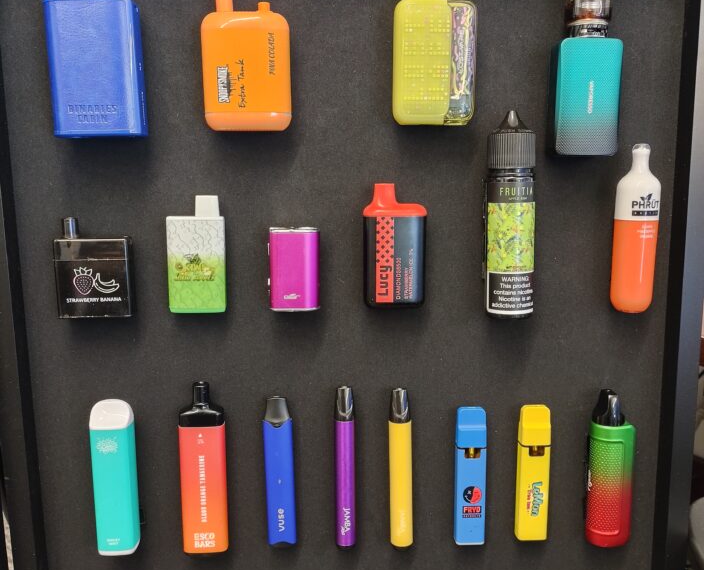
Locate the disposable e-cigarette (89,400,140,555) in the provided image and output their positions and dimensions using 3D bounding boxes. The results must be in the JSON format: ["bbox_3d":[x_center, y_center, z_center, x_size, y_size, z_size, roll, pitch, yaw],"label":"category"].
[{"bbox_3d":[-0.169,0.136,0.483,0.031,0.114,0.018,-1,9,-3],"label":"disposable e-cigarette"}]

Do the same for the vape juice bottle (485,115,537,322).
[{"bbox_3d":[0.109,-0.047,0.462,0.033,0.140,0.033,-1,9,-3],"label":"vape juice bottle"}]

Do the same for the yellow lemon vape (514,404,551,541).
[{"bbox_3d":[0.123,0.129,0.467,0.022,0.097,0.011,-1,9,-3],"label":"yellow lemon vape"}]

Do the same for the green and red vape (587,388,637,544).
[{"bbox_3d":[0.190,0.135,0.499,0.035,0.119,0.025,-1,9,-3],"label":"green and red vape"}]

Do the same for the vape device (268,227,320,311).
[{"bbox_3d":[-0.036,-0.010,0.432,0.032,0.053,0.022,0,9,-3],"label":"vape device"}]

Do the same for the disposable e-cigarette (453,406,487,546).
[{"bbox_3d":[0.087,0.141,0.501,0.024,0.106,0.012,-1,9,-3],"label":"disposable e-cigarette"}]

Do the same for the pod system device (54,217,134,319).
[{"bbox_3d":[-0.173,-0.012,0.459,0.047,0.067,0.020,-1,9,-3],"label":"pod system device"}]

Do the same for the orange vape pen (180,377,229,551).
[{"bbox_3d":[-0.098,0.123,0.451,0.029,0.119,0.019,0,9,-3],"label":"orange vape pen"}]

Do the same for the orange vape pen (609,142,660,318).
[{"bbox_3d":[0.184,-0.035,0.439,0.027,0.109,0.026,0,9,-3],"label":"orange vape pen"}]

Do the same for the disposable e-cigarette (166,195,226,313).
[{"bbox_3d":[-0.104,-0.021,0.461,0.038,0.079,0.020,-1,9,-3],"label":"disposable e-cigarette"}]

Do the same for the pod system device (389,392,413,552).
[{"bbox_3d":[0.036,0.135,0.497,0.015,0.121,0.013,-1,9,-3],"label":"pod system device"}]

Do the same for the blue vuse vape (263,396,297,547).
[{"bbox_3d":[-0.049,0.127,0.458,0.019,0.108,0.011,-2,9,-3],"label":"blue vuse vape"}]

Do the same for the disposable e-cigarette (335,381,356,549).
[{"bbox_3d":[-0.005,0.134,0.494,0.015,0.122,0.013,-1,9,-3],"label":"disposable e-cigarette"}]

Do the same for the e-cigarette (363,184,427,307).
[{"bbox_3d":[0.027,-0.025,0.435,0.040,0.079,0.019,-1,9,-3],"label":"e-cigarette"}]

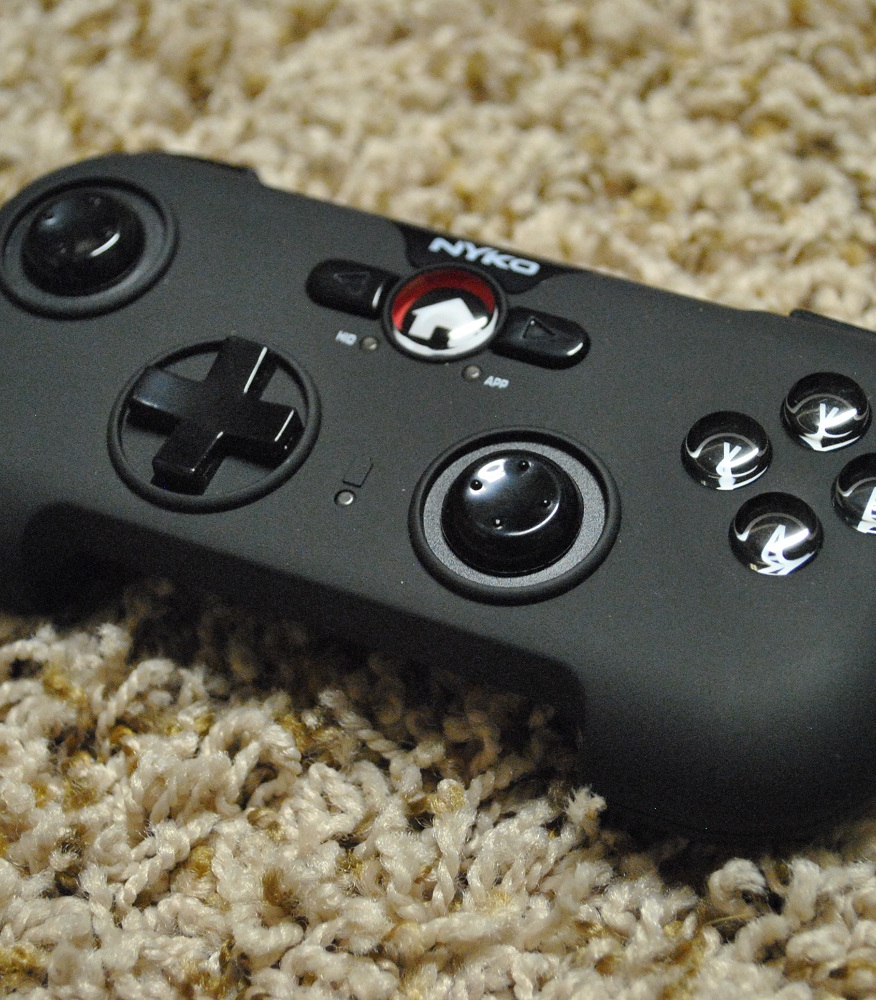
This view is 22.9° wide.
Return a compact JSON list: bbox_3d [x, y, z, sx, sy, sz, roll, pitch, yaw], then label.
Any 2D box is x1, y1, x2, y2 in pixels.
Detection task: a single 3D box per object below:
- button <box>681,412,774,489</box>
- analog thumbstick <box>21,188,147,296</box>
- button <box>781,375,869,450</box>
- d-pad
[{"bbox_3d":[0.031,-0.006,0.235,0.010,0.003,0.010,-4,56,6],"label":"button"},{"bbox_3d":[-0.044,-0.032,0.264,0.016,0.005,0.016,-4,56,6],"label":"analog thumbstick"},{"bbox_3d":[0.042,-0.010,0.236,0.010,0.003,0.010,-4,56,6],"label":"button"},{"bbox_3d":[-0.025,-0.010,0.247,0.019,0.005,0.018,17,61,19],"label":"d-pad"}]

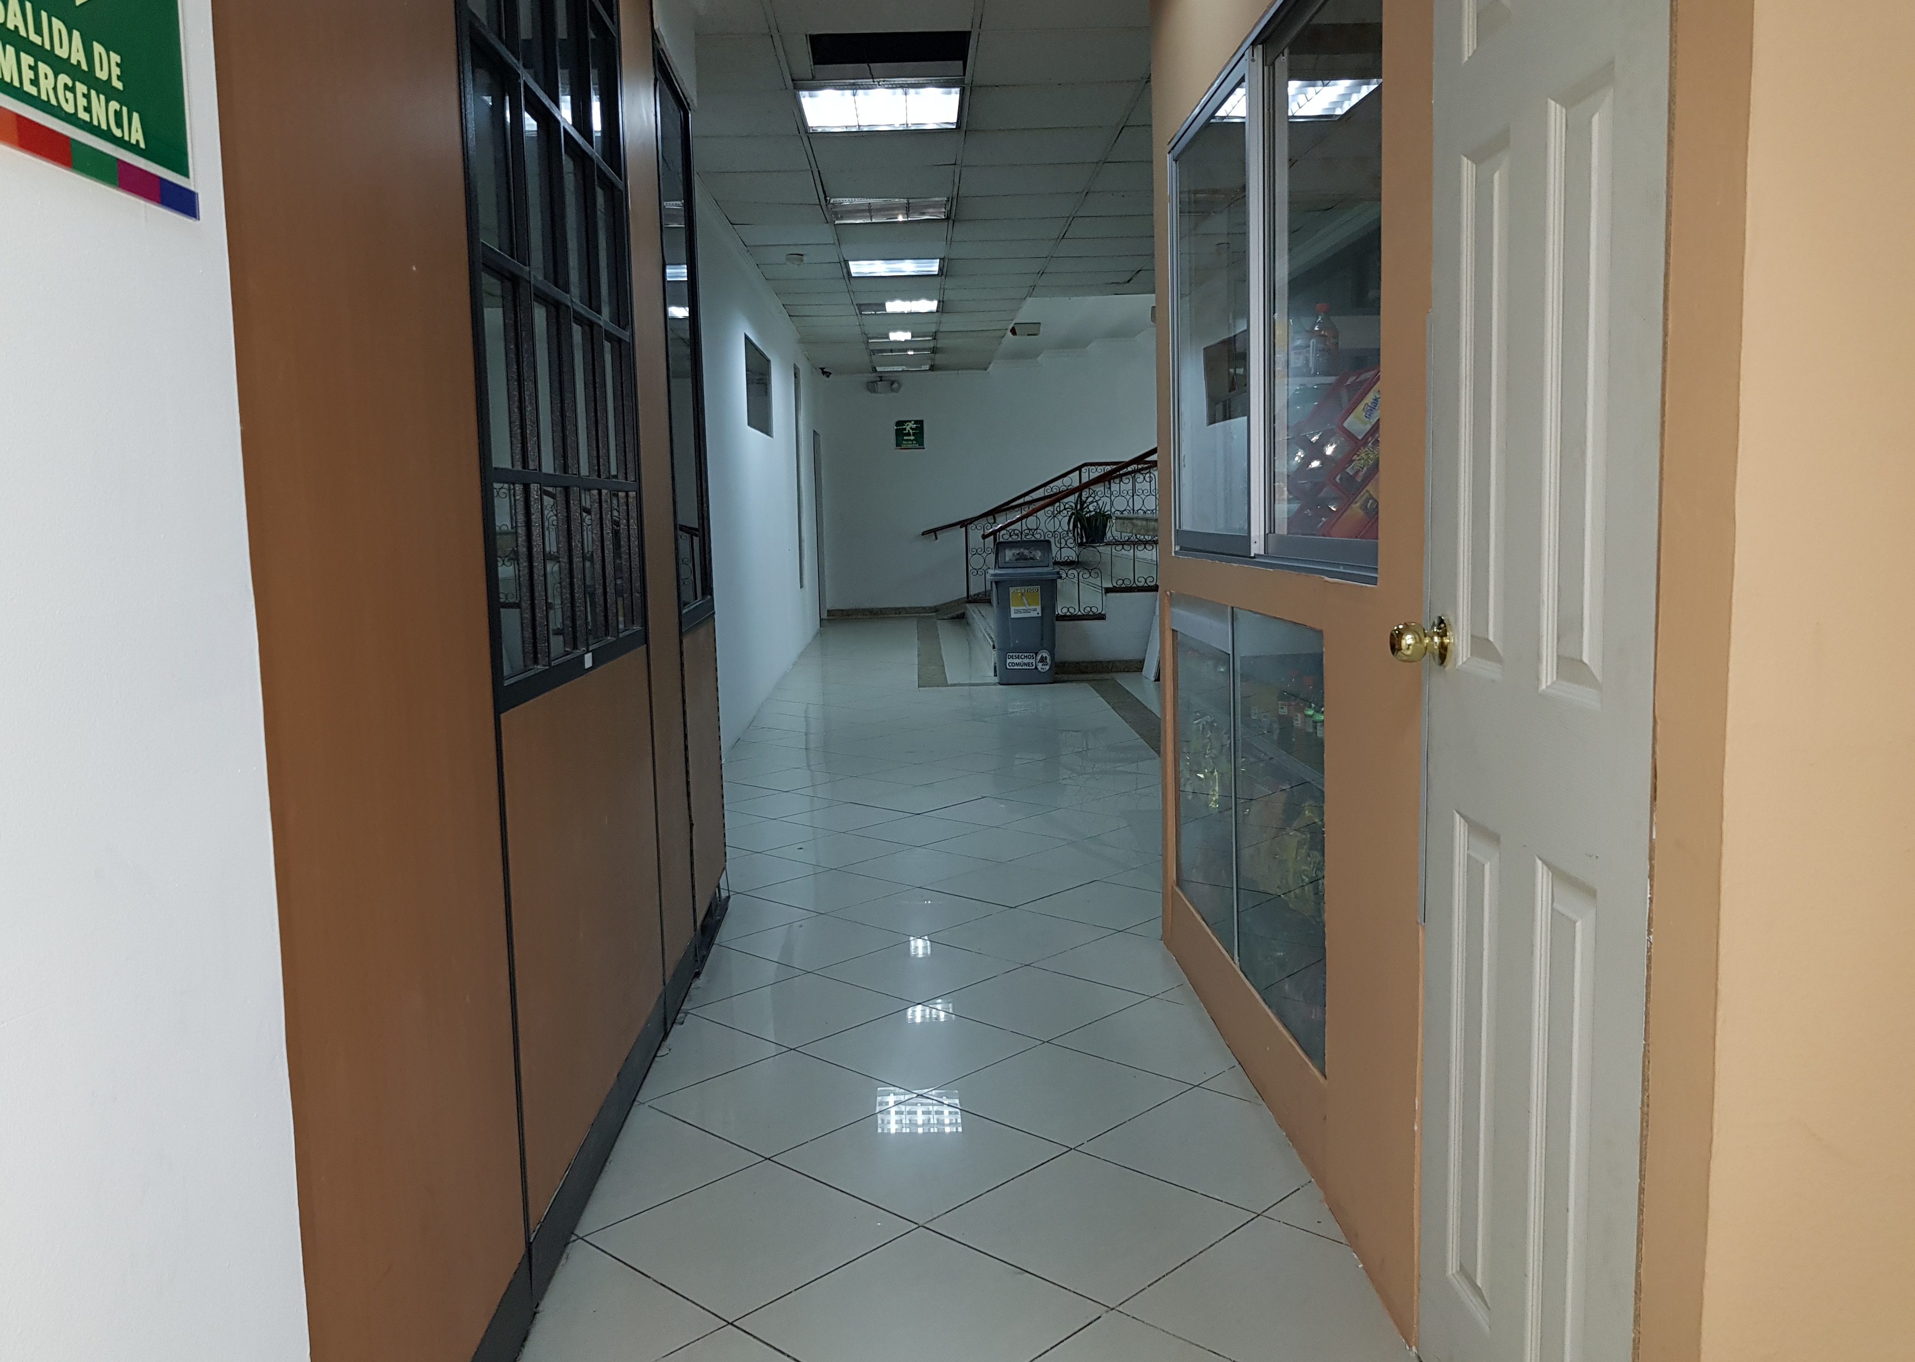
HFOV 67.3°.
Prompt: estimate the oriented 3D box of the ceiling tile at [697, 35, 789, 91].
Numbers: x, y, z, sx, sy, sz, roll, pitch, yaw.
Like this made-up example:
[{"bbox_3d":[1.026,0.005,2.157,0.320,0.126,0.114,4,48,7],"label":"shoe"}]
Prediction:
[{"bbox_3d":[-0.832,-2.060,4.790,0.495,0.022,0.595,-2,7,-1],"label":"ceiling tile"}]

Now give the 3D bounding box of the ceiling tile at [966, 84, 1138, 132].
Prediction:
[{"bbox_3d":[0.350,-2.151,5.375,0.607,0.020,0.606,-2,6,-1],"label":"ceiling tile"}]

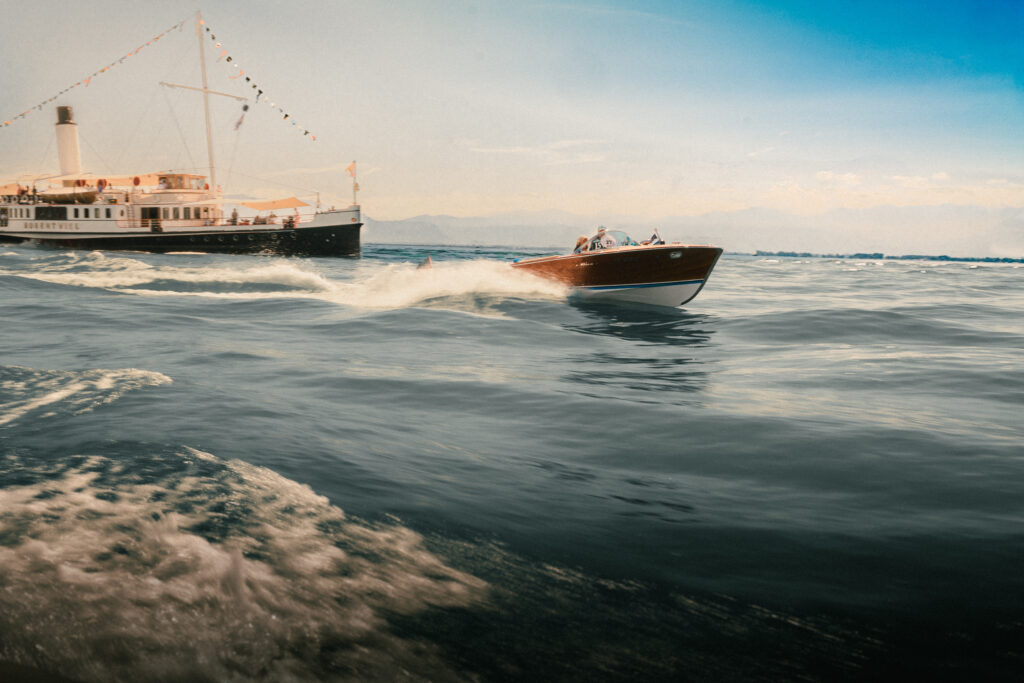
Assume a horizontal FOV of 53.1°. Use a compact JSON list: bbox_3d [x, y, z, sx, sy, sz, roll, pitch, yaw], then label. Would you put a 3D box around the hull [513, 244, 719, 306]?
[{"bbox_3d":[1.880,-1.410,24.310,6.500,1.380,2.200,0,4,31],"label":"hull"}]

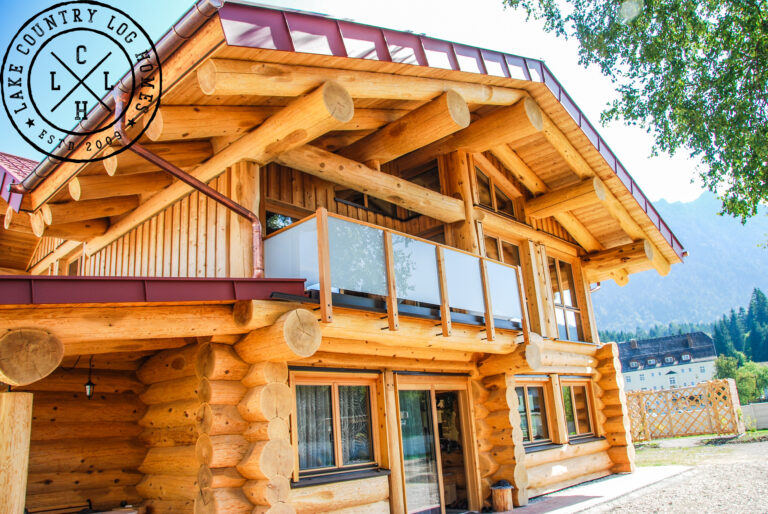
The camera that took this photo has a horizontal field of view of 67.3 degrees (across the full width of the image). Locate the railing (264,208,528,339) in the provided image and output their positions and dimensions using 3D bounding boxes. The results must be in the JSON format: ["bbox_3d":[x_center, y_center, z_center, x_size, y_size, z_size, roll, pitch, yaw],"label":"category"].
[{"bbox_3d":[0.412,0.624,9.033,1.334,1.416,4.731,-18,-21,40],"label":"railing"}]

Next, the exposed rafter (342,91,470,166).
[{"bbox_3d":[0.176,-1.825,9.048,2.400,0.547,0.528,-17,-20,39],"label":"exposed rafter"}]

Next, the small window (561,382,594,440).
[{"bbox_3d":[4.164,3.323,12.571,0.134,1.200,1.536,-17,-20,39],"label":"small window"}]

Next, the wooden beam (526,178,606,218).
[{"bbox_3d":[4.289,-1.327,13.713,1.841,0.476,0.444,-18,-21,40],"label":"wooden beam"}]

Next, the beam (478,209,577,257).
[{"bbox_3d":[3.388,-0.452,12.975,0.317,0.317,4.597,-17,-20,39],"label":"beam"}]

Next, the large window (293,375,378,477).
[{"bbox_3d":[-0.672,2.413,8.323,0.140,1.372,1.638,-18,-21,40],"label":"large window"}]

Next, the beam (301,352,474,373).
[{"bbox_3d":[0.138,1.675,9.398,0.349,0.375,4.635,-18,-21,40],"label":"beam"}]

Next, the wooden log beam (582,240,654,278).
[{"bbox_3d":[6.247,0.063,15.465,1.746,0.508,0.476,-18,-21,40],"label":"wooden log beam"}]

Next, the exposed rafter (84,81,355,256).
[{"bbox_3d":[-2.758,-0.944,8.130,5.952,0.451,0.422,-18,-21,38],"label":"exposed rafter"}]

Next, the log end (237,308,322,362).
[{"bbox_3d":[-1.233,0.944,6.435,0.960,0.499,0.480,-17,-20,39],"label":"log end"}]

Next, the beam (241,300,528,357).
[{"bbox_3d":[0.519,1.046,8.147,0.384,0.384,6.029,-17,-20,39],"label":"beam"}]

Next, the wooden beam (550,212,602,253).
[{"bbox_3d":[4.628,-0.586,13.789,0.326,0.326,2.112,-17,-38,39],"label":"wooden beam"}]

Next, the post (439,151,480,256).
[{"bbox_3d":[1.734,-0.294,11.845,0.470,3.873,0.470,-18,-21,40],"label":"post"}]

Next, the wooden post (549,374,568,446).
[{"bbox_3d":[3.792,3.414,12.877,0.235,1.499,0.349,-18,-21,40],"label":"wooden post"}]

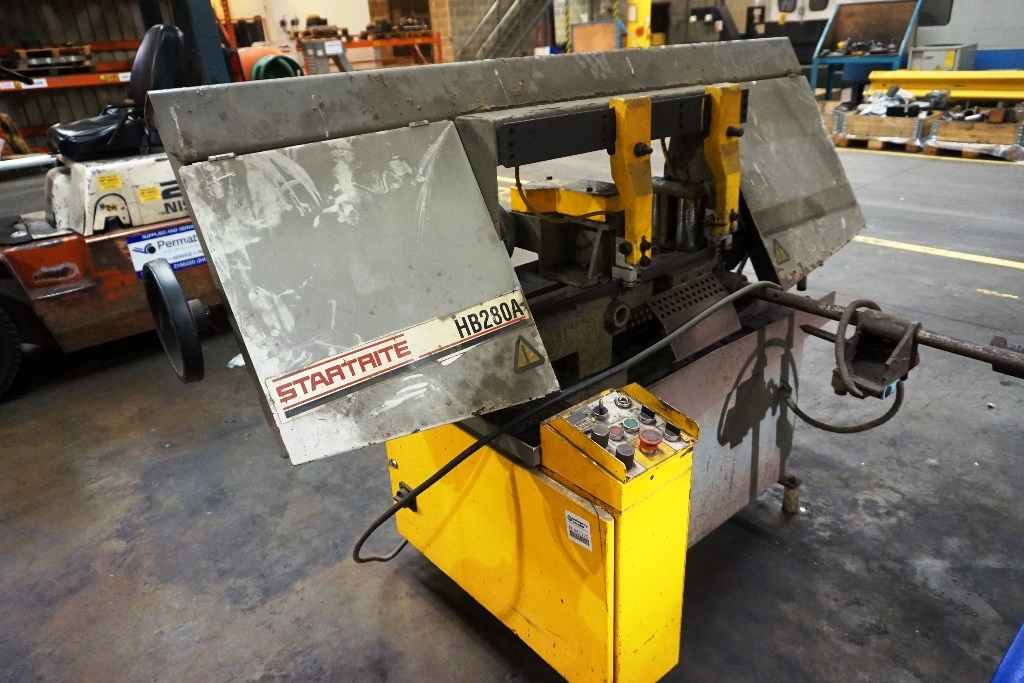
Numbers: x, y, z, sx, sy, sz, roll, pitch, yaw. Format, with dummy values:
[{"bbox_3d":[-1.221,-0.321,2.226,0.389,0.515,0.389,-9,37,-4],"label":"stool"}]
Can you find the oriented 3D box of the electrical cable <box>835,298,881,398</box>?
[{"bbox_3d":[0.795,0.016,1.570,0.090,0.200,0.075,-22,30,-36],"label":"electrical cable"}]

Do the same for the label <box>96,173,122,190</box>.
[{"bbox_3d":[-1.751,-0.695,2.973,0.090,0.061,0.005,-22,30,-36],"label":"label"}]

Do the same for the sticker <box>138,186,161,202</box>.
[{"bbox_3d":[-1.639,-0.663,3.092,0.088,0.058,0.005,-22,30,-36],"label":"sticker"}]

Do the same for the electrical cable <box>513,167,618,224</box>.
[{"bbox_3d":[0.119,-0.302,1.375,0.275,0.125,0.045,-22,30,-36],"label":"electrical cable"}]

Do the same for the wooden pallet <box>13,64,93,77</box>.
[{"bbox_3d":[-7.226,-4.199,10.649,1.000,0.135,1.000,-22,30,-36],"label":"wooden pallet"}]

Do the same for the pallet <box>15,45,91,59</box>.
[{"bbox_3d":[-7.226,-4.478,10.649,0.990,0.135,1.000,-22,30,-36],"label":"pallet"}]

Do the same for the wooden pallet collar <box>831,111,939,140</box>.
[{"bbox_3d":[4.156,-2.326,7.190,1.200,0.200,0.800,-21,30,-35],"label":"wooden pallet collar"}]

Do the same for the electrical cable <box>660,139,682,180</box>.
[{"bbox_3d":[0.362,-0.419,1.574,0.060,0.100,0.035,-22,30,-36],"label":"electrical cable"}]

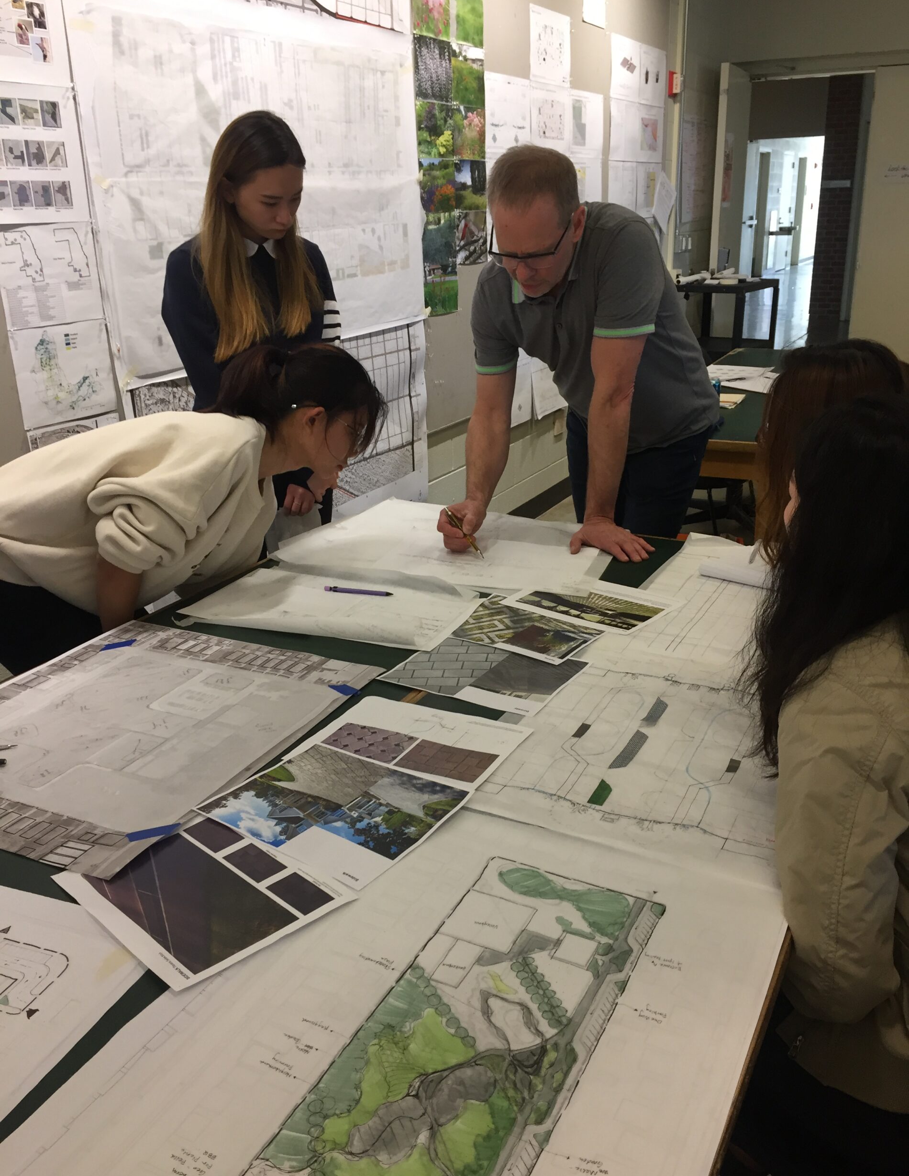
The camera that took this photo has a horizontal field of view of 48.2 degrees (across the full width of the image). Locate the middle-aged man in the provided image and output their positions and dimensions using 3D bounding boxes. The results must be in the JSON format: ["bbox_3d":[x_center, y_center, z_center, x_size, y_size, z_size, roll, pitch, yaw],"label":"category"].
[{"bbox_3d":[0.330,-0.211,2.363,0.520,1.510,0.800,13,25,34],"label":"middle-aged man"}]

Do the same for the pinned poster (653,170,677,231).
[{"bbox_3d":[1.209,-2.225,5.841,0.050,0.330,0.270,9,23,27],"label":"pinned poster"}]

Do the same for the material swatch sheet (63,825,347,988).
[{"bbox_3d":[-0.281,0.333,1.129,0.216,0.012,0.278,-17,25,-36],"label":"material swatch sheet"}]

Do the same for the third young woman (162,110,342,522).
[{"bbox_3d":[-0.422,-0.280,2.471,0.460,1.610,0.320,-20,27,-40],"label":"third young woman"}]

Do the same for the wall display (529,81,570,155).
[{"bbox_3d":[0.429,-2.044,4.442,0.010,0.280,0.432,9,23,27],"label":"wall display"}]

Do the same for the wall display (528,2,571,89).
[{"bbox_3d":[0.419,-2.308,4.342,0.010,0.279,0.430,9,23,27],"label":"wall display"}]

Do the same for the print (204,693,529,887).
[{"bbox_3d":[-0.113,0.239,1.337,0.280,0.020,0.395,10,23,30],"label":"print"}]

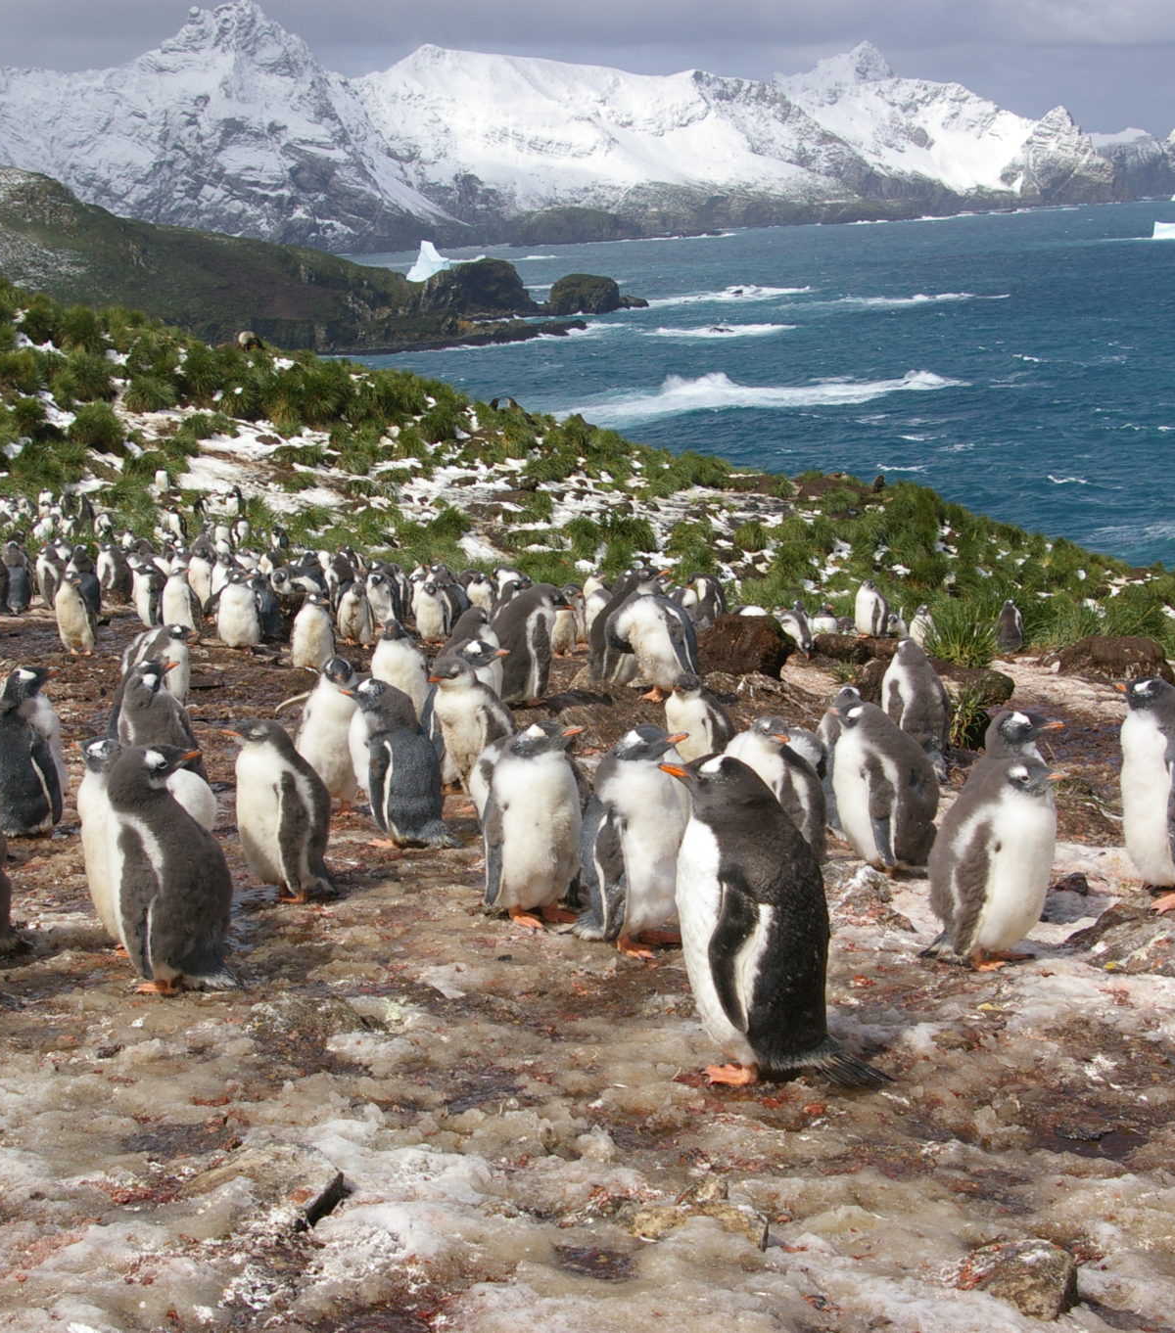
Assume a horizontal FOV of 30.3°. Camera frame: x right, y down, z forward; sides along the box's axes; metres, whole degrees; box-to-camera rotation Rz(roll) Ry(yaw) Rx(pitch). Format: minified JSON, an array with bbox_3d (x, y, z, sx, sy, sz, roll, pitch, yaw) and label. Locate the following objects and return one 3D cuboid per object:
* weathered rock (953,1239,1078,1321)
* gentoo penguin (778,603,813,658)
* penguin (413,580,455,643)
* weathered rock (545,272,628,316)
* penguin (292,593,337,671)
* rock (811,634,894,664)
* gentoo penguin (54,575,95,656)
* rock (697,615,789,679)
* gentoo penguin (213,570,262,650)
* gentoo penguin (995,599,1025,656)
[{"bbox_3d":[0.724,1.042,3.680,0.205,0.085,0.140,0,12,11],"label":"weathered rock"},{"bbox_3d":[2.092,-0.370,21.800,0.360,0.520,0.240,4,14,26],"label":"gentoo penguin"},{"bbox_3d":[-1.492,-0.536,21.200,0.350,0.640,0.310,-1,12,8],"label":"penguin"},{"bbox_3d":[-0.325,-154.702,900.000,33.000,16.500,27.000,-3,12,0],"label":"weathered rock"},{"bbox_3d":[-2.197,-0.272,17.500,0.340,0.660,0.310,-3,12,-2],"label":"penguin"},{"bbox_3d":[2.469,-0.161,20.300,0.800,0.250,0.500,-1,12,7],"label":"rock"},{"bbox_3d":[-4.112,-0.408,17.400,0.300,0.660,0.310,-1,12,6],"label":"gentoo penguin"},{"bbox_3d":[1.204,-0.144,16.600,0.720,0.440,0.600,-2,12,4],"label":"rock"},{"bbox_3d":[-2.780,-0.447,17.200,0.340,0.600,0.330,-3,12,-3],"label":"gentoo penguin"},{"bbox_3d":[4.443,-0.412,22.800,0.280,0.610,0.290,2,13,20],"label":"gentoo penguin"}]

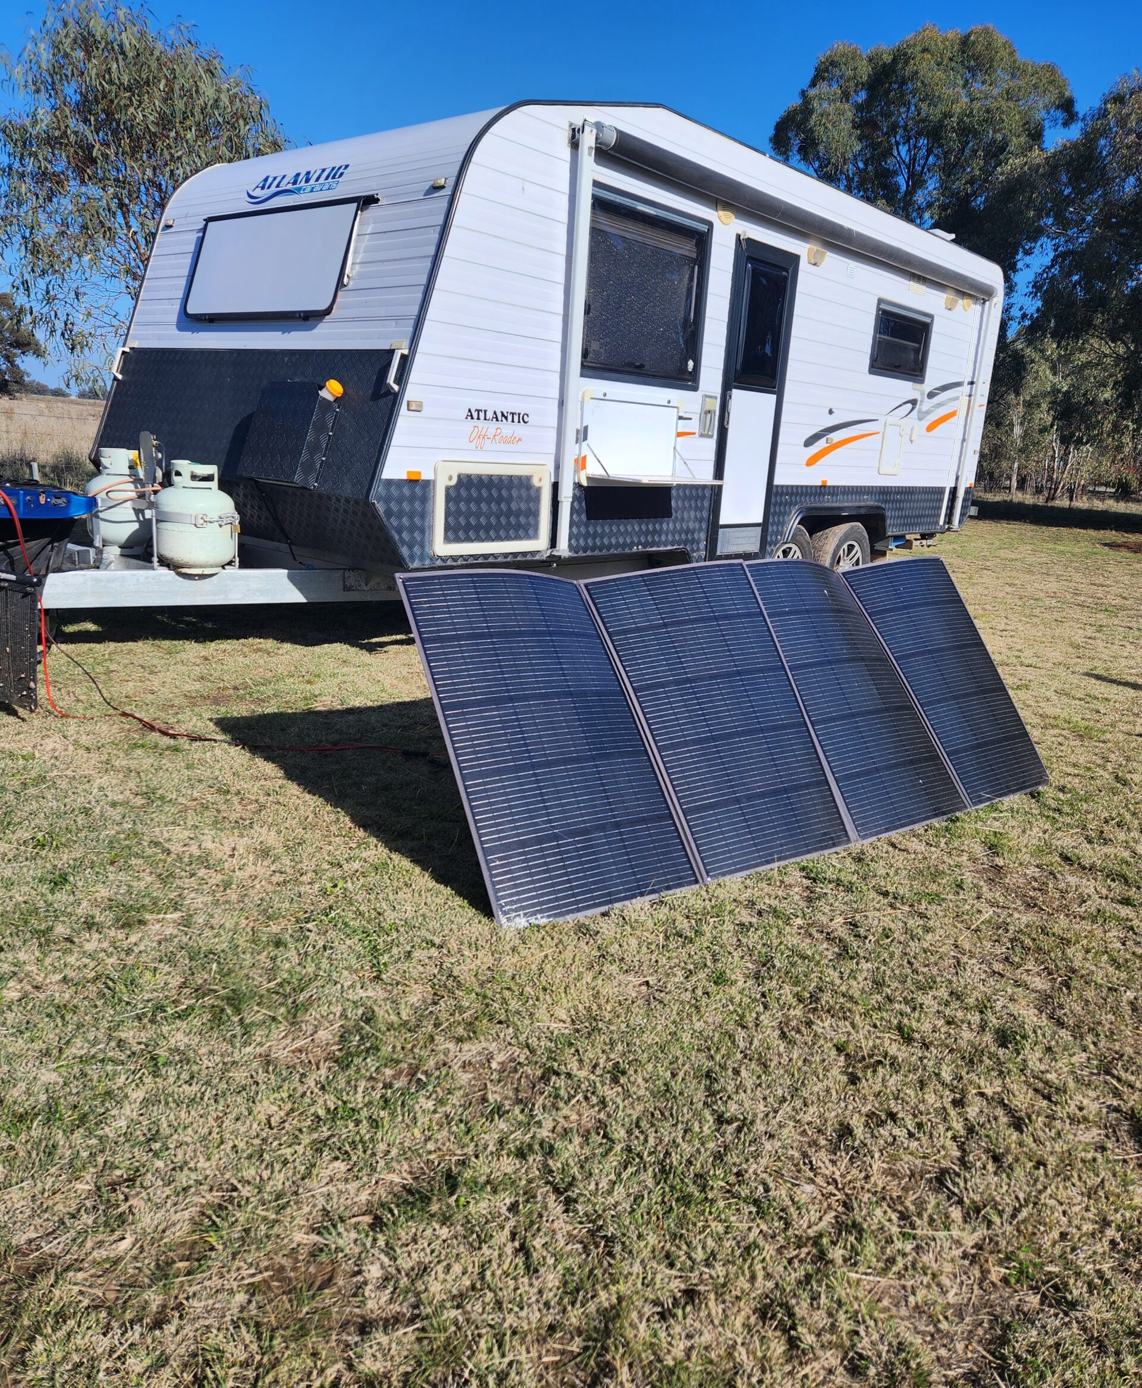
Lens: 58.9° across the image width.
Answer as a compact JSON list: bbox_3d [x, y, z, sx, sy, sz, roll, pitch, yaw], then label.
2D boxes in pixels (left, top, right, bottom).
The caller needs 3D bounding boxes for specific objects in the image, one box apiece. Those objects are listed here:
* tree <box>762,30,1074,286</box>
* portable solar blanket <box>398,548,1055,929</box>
[{"bbox_3d":[9.851,-12.266,29.441,8.053,12.572,7.650,8,15,15],"label":"tree"},{"bbox_3d":[0.695,0.033,3.551,2.600,1.080,0.190,-7,-21,-34],"label":"portable solar blanket"}]

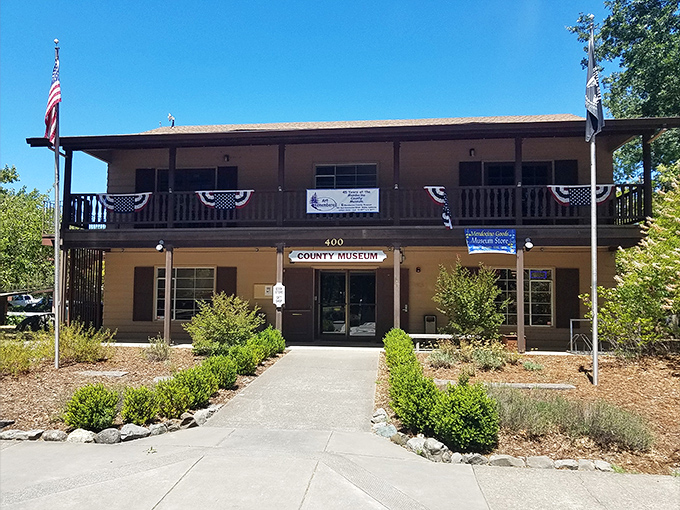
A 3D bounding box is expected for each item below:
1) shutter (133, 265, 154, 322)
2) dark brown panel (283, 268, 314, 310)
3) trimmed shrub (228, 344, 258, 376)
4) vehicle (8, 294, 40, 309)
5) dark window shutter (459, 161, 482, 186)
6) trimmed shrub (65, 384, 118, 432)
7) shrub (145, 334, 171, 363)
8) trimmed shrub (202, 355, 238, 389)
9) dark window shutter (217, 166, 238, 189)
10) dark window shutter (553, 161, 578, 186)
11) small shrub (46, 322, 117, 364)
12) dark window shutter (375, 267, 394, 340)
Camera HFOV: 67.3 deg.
[{"bbox_3d":[-6.077,1.216,15.784,0.613,1.660,0.050,0,-4,7],"label":"shutter"},{"bbox_3d":[-1.208,1.006,15.001,0.925,1.241,0.050,0,-3,7],"label":"dark brown panel"},{"bbox_3d":[-1.845,1.991,9.787,0.574,0.549,0.574,1,-3,-11],"label":"trimmed shrub"},{"bbox_3d":[-30.223,4.529,49.000,4.500,1.500,1.800,-3,-5,41],"label":"vehicle"},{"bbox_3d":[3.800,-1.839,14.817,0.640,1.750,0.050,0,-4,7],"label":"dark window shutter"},{"bbox_3d":[-3.147,1.930,6.483,0.588,0.598,0.588,0,-4,7],"label":"trimmed shrub"},{"bbox_3d":[-3.967,2.021,11.100,0.560,0.600,0.560,0,-4,6],"label":"shrub"},{"bbox_3d":[-1.966,1.916,8.400,0.620,0.580,0.620,0,-4,6],"label":"trimmed shrub"},{"bbox_3d":[-3.328,-1.615,15.105,0.604,1.989,0.040,0,-3,7],"label":"dark window shutter"},{"bbox_3d":[6.364,-1.663,14.288,0.620,1.989,0.045,0,-4,6],"label":"dark window shutter"},{"bbox_3d":[-5.697,1.915,11.281,1.544,0.757,1.194,2,-3,-27],"label":"small shrub"},{"bbox_3d":[1.501,1.412,14.343,0.877,2.048,0.045,0,-3,7],"label":"dark window shutter"}]

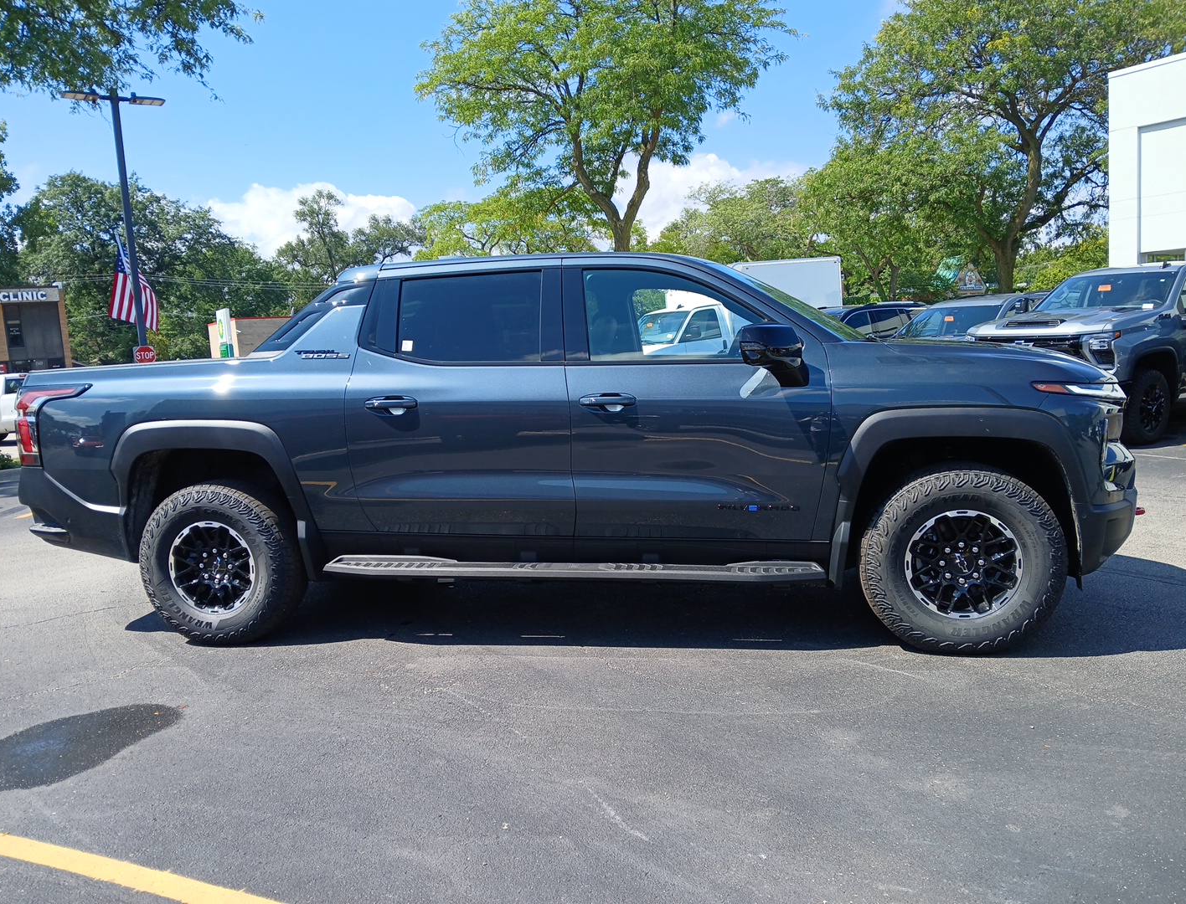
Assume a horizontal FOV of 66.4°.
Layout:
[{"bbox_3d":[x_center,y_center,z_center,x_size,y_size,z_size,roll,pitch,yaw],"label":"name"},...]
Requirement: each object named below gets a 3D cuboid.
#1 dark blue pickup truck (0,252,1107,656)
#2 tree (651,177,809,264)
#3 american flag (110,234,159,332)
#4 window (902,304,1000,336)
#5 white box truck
[{"bbox_3d":[-0.135,-0.123,5.343,5.920,1.970,2.150,-2,6,11],"label":"dark blue pickup truck"},{"bbox_3d":[6.534,-8.839,44.540,7.800,9.800,7.500,-3,6,9],"label":"tree"},{"bbox_3d":[-10.251,-3.790,20.300,1.050,2.050,0.450,-7,7,-26],"label":"american flag"},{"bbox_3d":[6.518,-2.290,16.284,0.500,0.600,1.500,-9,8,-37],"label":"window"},{"bbox_3d":[2.930,-2.861,21.783,6.400,3.000,2.350,-8,8,-33],"label":"white box truck"}]

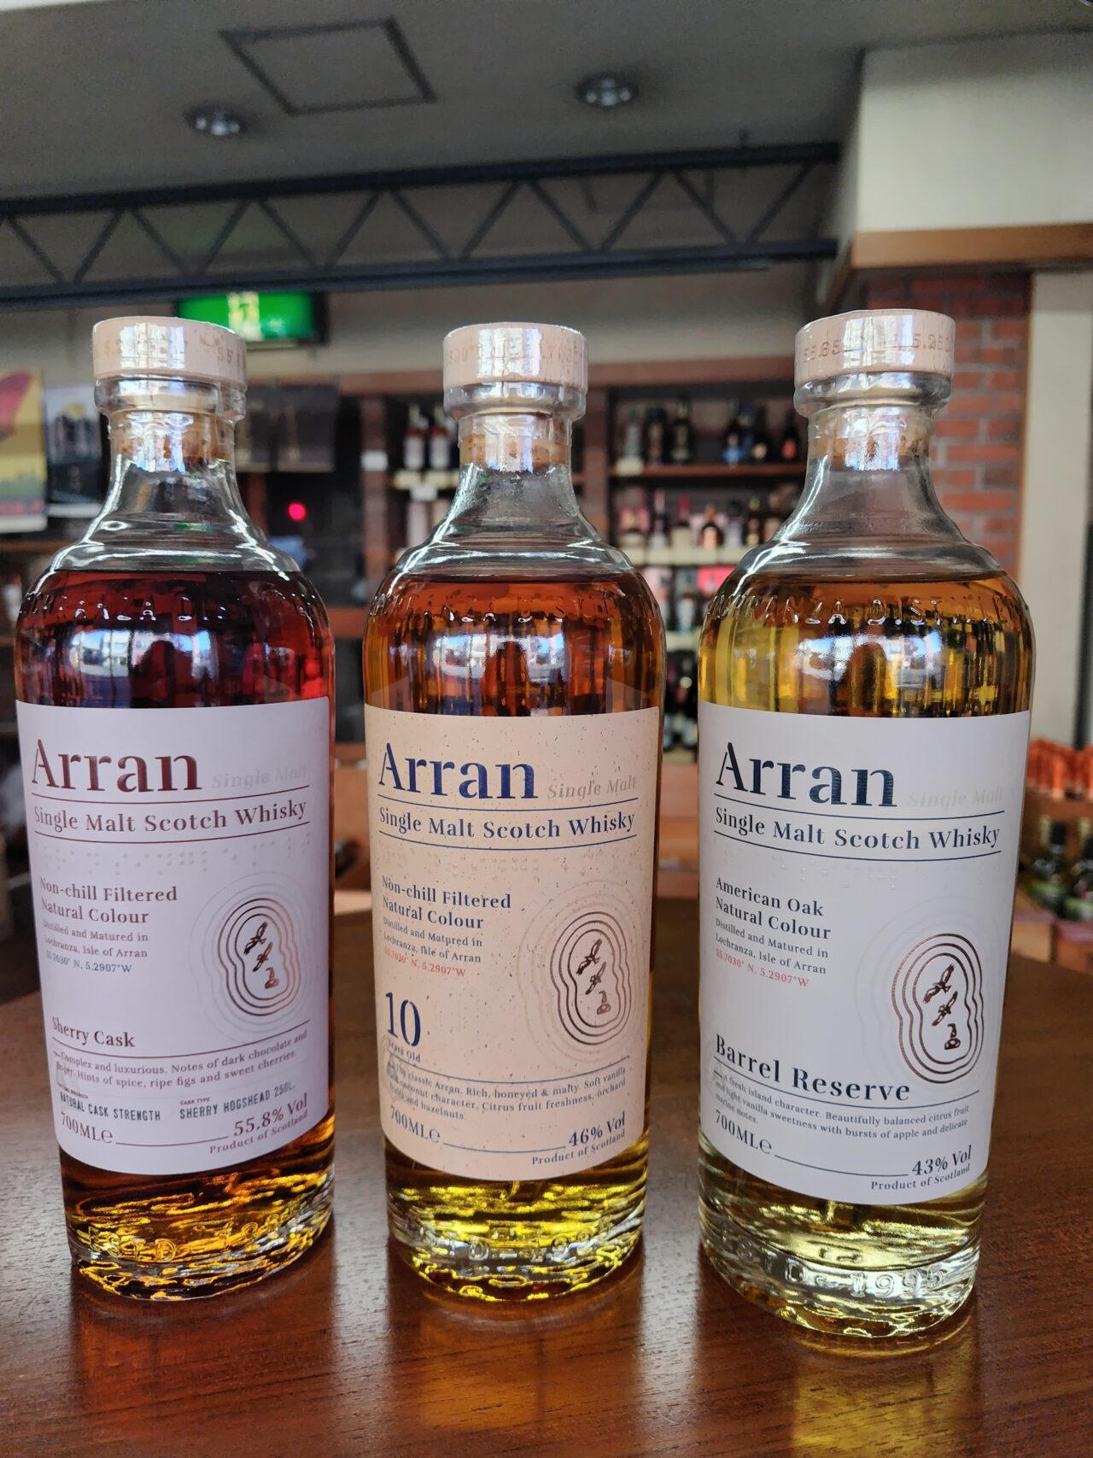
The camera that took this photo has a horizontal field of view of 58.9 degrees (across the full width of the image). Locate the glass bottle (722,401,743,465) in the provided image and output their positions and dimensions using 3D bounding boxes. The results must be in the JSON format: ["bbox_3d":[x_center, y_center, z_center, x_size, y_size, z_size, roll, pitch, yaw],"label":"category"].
[{"bbox_3d":[0.813,-1.291,4.231,0.078,0.263,0.078,1,7,8],"label":"glass bottle"}]

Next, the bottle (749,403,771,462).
[{"bbox_3d":[0.929,-1.288,4.214,0.080,0.247,0.080,1,7,8],"label":"bottle"}]

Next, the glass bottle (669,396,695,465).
[{"bbox_3d":[0.599,-1.315,4.260,0.082,0.282,0.082,1,7,8],"label":"glass bottle"}]

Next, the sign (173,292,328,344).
[{"bbox_3d":[-1.314,-1.831,4.301,0.637,0.193,0.100,1,7,8],"label":"sign"}]

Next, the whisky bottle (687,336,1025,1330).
[{"bbox_3d":[0.083,0.024,0.263,0.083,0.252,0.083,3,8,18],"label":"whisky bottle"}]

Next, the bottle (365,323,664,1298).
[{"bbox_3d":[-0.009,0.022,0.276,0.083,0.252,0.083,1,7,5],"label":"bottle"}]

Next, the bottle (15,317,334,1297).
[{"bbox_3d":[-0.102,0.021,0.277,0.083,0.252,0.083,-1,7,-9],"label":"bottle"}]

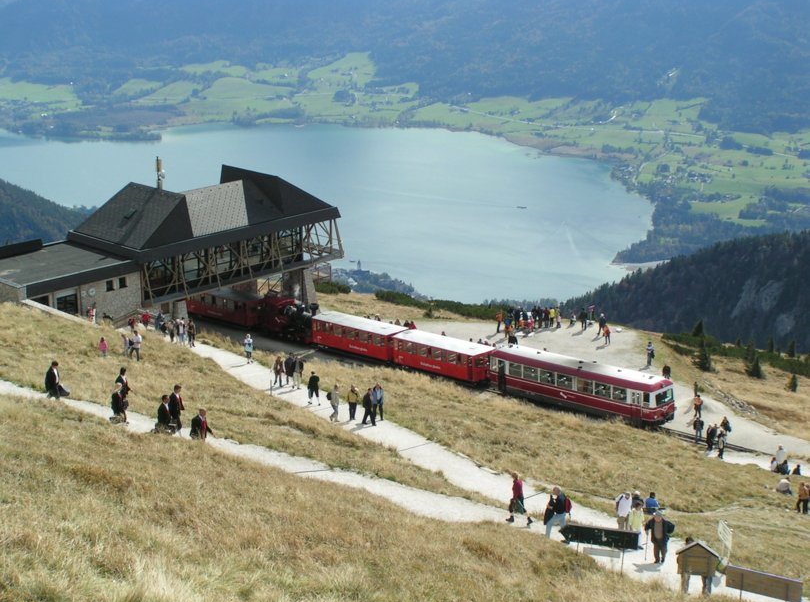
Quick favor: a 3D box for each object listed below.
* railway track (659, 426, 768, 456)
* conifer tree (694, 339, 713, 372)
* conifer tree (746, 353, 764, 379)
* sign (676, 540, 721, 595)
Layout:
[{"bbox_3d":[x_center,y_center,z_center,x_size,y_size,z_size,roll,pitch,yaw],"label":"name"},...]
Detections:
[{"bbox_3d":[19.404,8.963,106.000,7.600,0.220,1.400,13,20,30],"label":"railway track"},{"bbox_3d":[22.583,4.146,127.500,1.400,2.400,1.400,0,16,0],"label":"conifer tree"},{"bbox_3d":[26.517,4.978,127.500,1.400,1.950,1.400,0,16,0],"label":"conifer tree"},{"bbox_3d":[8.412,7.681,48.300,1.250,1.600,0.400,3,16,12],"label":"sign"}]

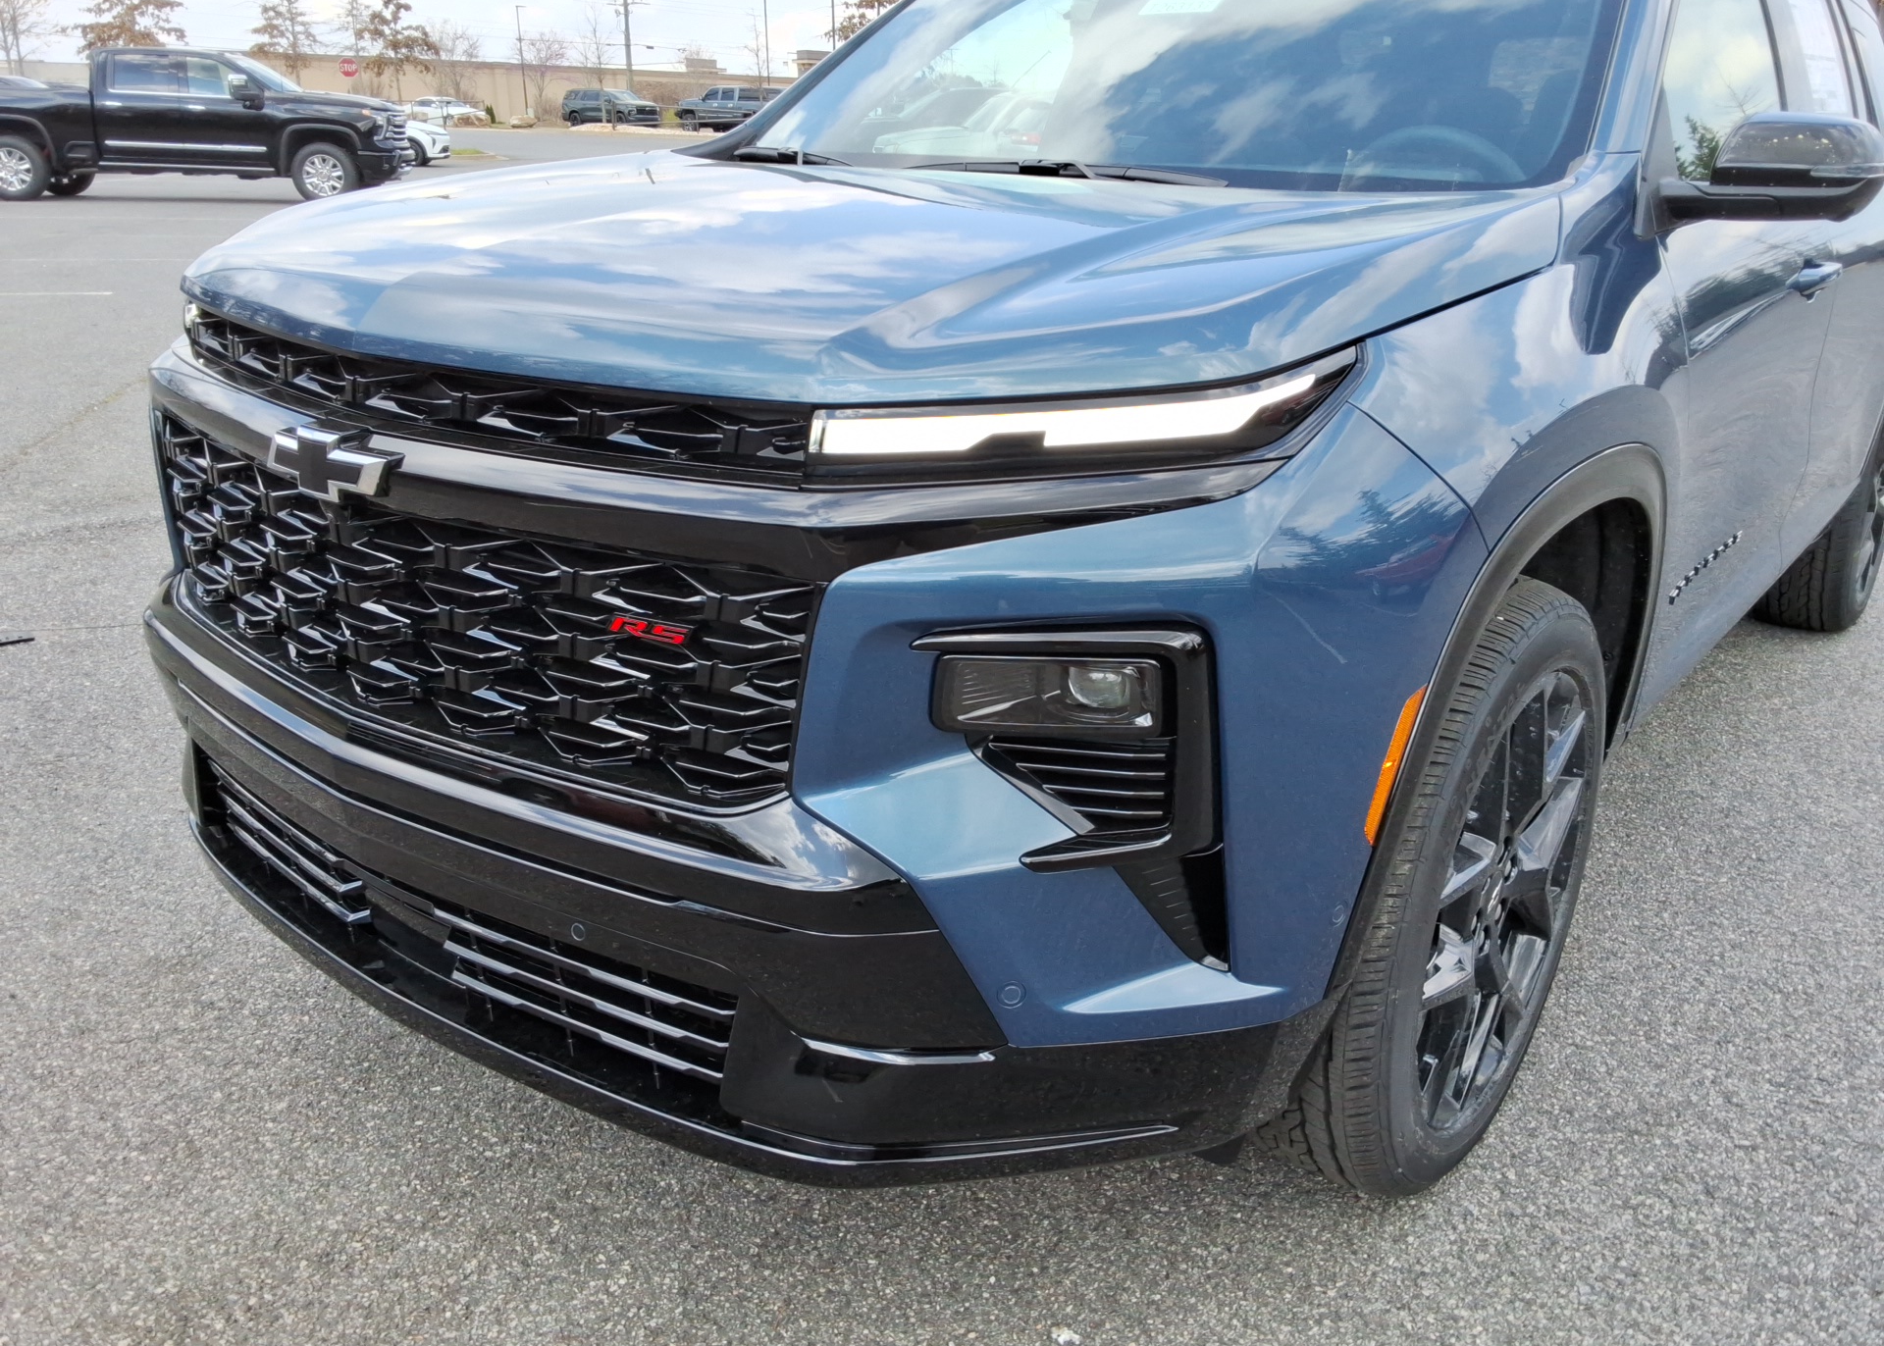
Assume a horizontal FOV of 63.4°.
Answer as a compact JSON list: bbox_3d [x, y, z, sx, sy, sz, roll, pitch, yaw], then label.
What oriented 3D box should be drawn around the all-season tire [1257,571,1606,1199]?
[{"bbox_3d":[0.615,0.247,1.999,0.277,0.800,0.800,16,24,35],"label":"all-season tire"}]

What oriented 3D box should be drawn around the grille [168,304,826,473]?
[{"bbox_3d":[-0.583,-0.312,1.637,1.100,0.085,0.145,16,24,35],"label":"grille"}]

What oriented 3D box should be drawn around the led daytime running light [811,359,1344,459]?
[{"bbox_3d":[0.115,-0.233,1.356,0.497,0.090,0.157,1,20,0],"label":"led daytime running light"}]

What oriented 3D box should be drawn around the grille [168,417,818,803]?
[{"bbox_3d":[-0.605,-0.095,1.692,1.180,0.260,0.150,16,24,35],"label":"grille"}]

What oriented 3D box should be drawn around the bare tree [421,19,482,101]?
[{"bbox_3d":[-25.449,-31.240,79.145,3.287,5.060,3.287,-6,21,-16],"label":"bare tree"}]

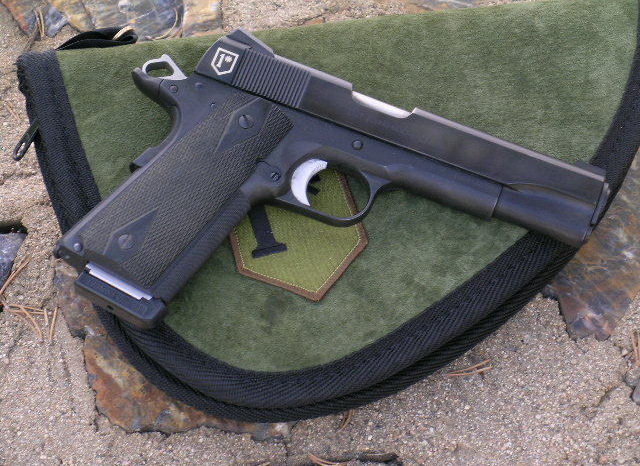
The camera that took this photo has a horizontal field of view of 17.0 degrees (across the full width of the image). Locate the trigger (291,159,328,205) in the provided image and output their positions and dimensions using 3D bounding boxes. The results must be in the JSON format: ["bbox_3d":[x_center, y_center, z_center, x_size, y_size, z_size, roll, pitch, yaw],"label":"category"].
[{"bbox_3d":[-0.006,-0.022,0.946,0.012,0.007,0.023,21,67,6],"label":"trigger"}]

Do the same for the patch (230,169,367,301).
[{"bbox_3d":[-0.011,-0.003,0.954,0.059,0.003,0.076,-14,67,-8],"label":"patch"}]

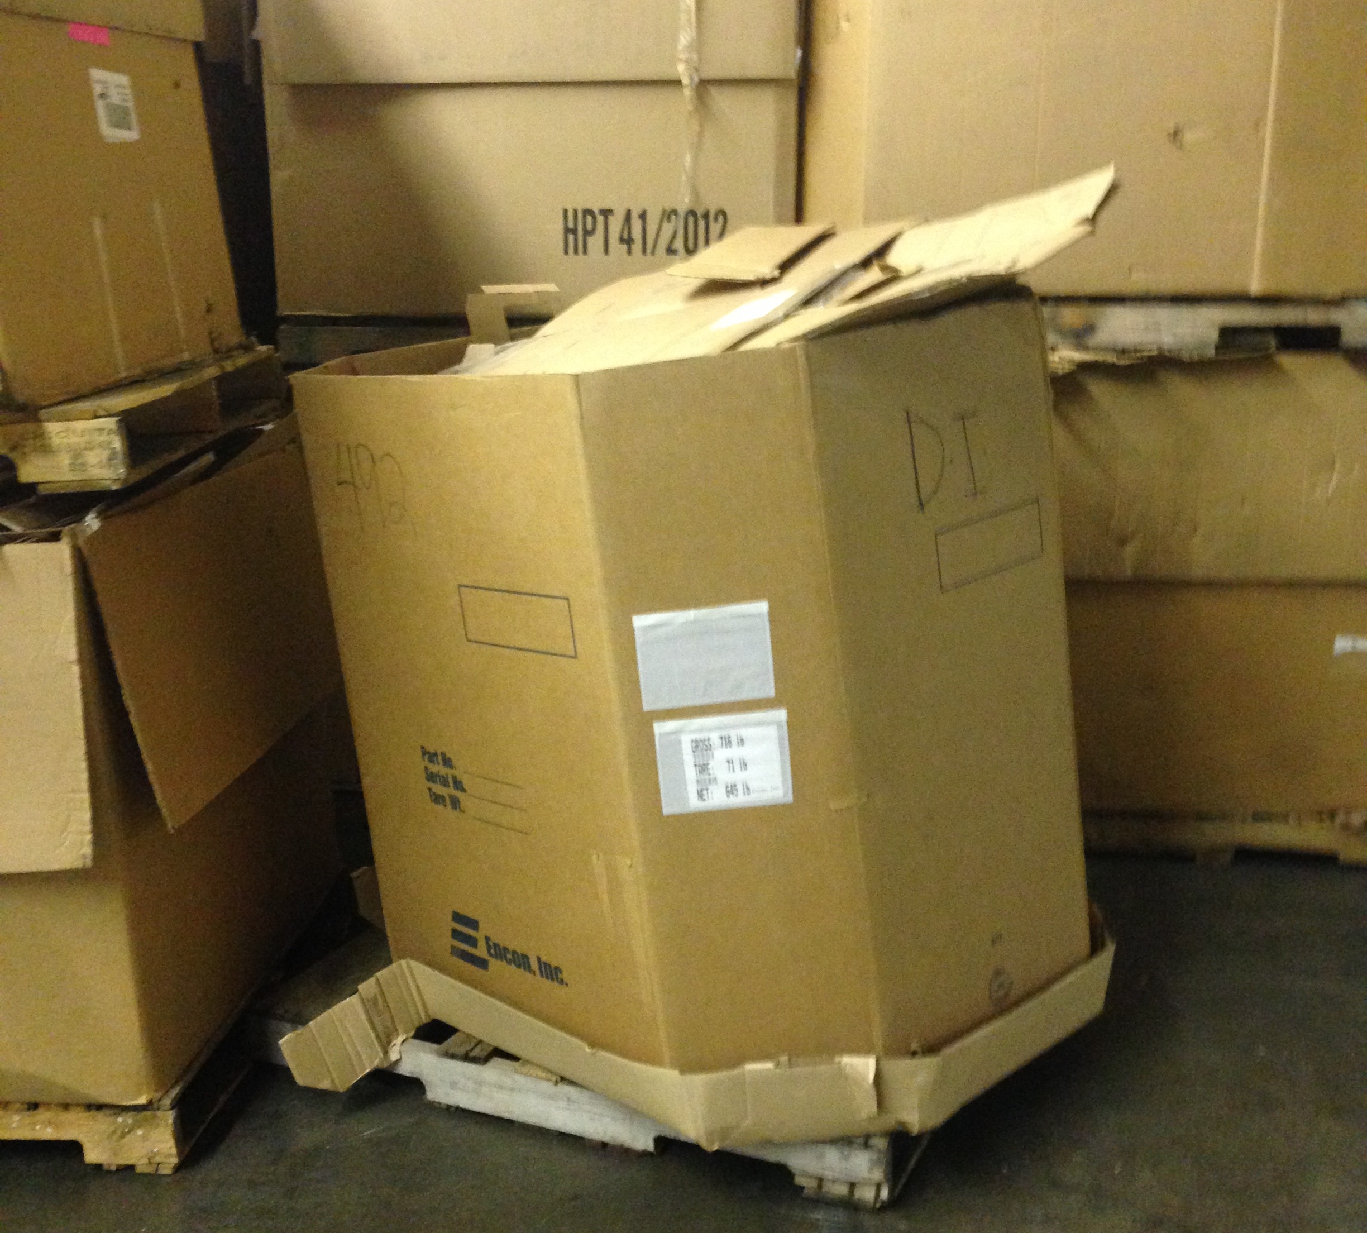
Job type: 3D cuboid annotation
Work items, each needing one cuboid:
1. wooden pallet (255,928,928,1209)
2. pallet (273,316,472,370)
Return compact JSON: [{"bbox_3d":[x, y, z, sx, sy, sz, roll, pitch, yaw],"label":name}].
[{"bbox_3d":[-0.043,0.697,3.392,1.219,0.134,1.016,6,15,22],"label":"wooden pallet"},{"bbox_3d":[-0.307,-0.757,4.548,1.214,0.134,1.016,1,14,4],"label":"pallet"}]

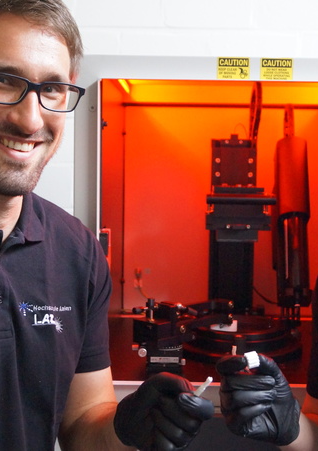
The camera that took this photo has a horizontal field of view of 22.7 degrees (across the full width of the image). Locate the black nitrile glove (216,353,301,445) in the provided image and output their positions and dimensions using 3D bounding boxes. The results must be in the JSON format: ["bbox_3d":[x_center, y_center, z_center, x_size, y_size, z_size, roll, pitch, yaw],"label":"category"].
[{"bbox_3d":[0.117,0.204,0.930,0.093,0.104,0.090,0,5,-6],"label":"black nitrile glove"}]

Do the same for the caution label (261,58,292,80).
[{"bbox_3d":[0.227,-0.300,1.520,0.064,0.043,0.002,1,5,0],"label":"caution label"}]

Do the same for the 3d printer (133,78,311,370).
[{"bbox_3d":[0.146,-0.013,1.746,0.390,0.600,0.340,1,5,0],"label":"3d printer"}]

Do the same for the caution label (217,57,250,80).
[{"bbox_3d":[0.144,-0.301,1.520,0.062,0.043,0.002,1,5,0],"label":"caution label"}]

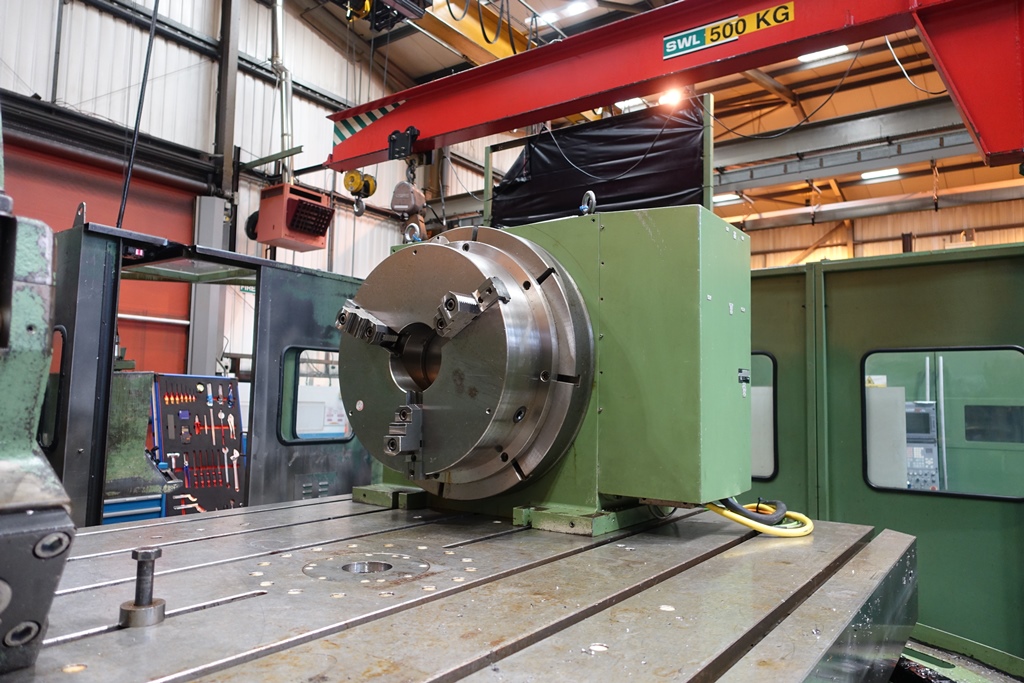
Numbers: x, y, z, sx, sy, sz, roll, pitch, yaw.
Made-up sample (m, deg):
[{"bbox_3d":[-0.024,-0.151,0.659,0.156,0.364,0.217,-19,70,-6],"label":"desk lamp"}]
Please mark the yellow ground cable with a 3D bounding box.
[{"bbox_3d":[0.653,0.452,1.783,0.382,0.086,0.213,6,-7,-42],"label":"yellow ground cable"}]

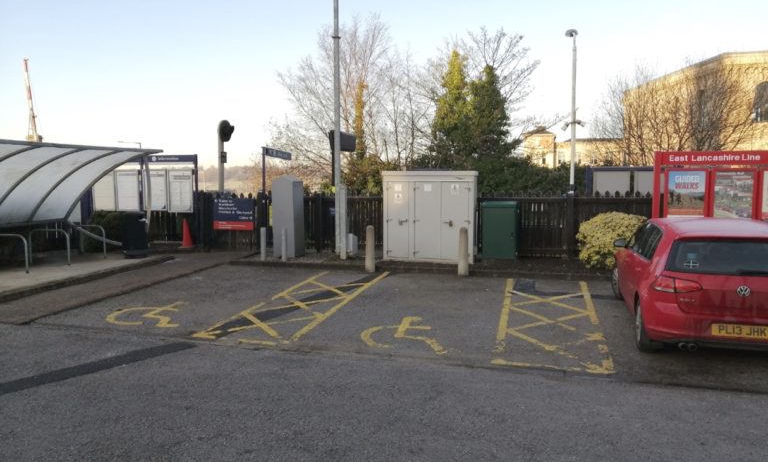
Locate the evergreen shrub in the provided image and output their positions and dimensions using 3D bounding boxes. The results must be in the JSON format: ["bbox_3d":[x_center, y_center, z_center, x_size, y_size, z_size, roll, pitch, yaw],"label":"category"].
[{"bbox_3d":[4.555,0.146,11.860,1.420,1.086,1.200,1,5,14],"label":"evergreen shrub"}]

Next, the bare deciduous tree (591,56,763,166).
[{"bbox_3d":[12.037,-3.824,24.758,6.800,6.712,5.800,2,6,26],"label":"bare deciduous tree"}]

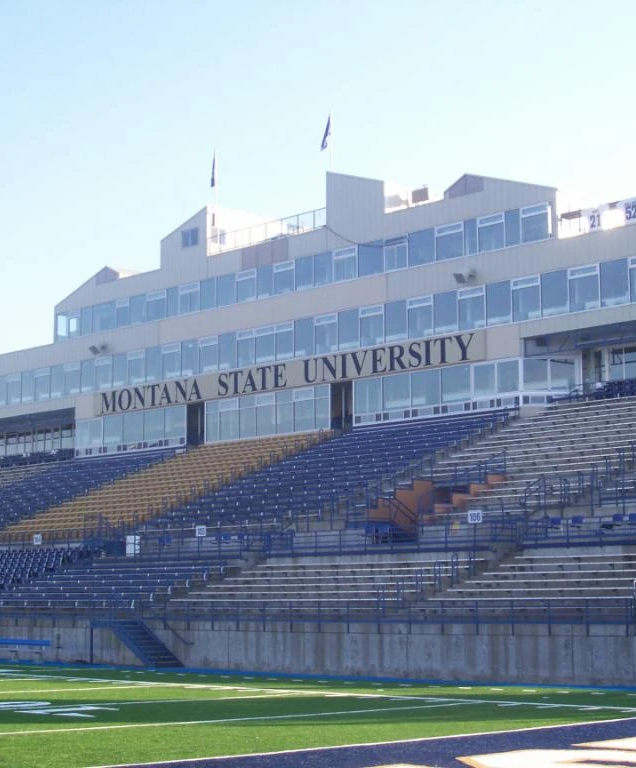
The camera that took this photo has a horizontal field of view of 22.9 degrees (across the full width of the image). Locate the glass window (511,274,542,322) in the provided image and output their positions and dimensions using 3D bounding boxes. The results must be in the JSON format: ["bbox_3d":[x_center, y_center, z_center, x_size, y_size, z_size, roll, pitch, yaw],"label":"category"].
[{"bbox_3d":[9.376,-3.810,70.485,0.150,2.020,1.640,7,-11,-44],"label":"glass window"}]

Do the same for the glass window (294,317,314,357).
[{"bbox_3d":[-0.672,-2.376,81.063,0.120,1.967,1.506,8,-11,-44],"label":"glass window"}]

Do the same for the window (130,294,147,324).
[{"bbox_3d":[-10.445,-4.261,90.970,0.150,1.720,1.599,7,-10,-44],"label":"window"}]

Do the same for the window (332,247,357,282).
[{"bbox_3d":[1.334,-6.033,79.188,0.100,1.700,1.696,8,-11,-44],"label":"window"}]

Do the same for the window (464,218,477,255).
[{"bbox_3d":[7.116,-6.790,73.036,0.100,1.692,0.819,8,-11,-44],"label":"window"}]

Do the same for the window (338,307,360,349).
[{"bbox_3d":[1.571,-2.712,78.816,0.120,1.989,1.487,8,-11,-44],"label":"window"}]

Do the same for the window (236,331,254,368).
[{"bbox_3d":[-3.845,-1.860,83.677,0.100,1.987,1.515,8,-11,-44],"label":"window"}]

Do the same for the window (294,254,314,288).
[{"bbox_3d":[-0.703,-5.740,81.230,0.100,1.700,1.488,8,-11,-44],"label":"window"}]

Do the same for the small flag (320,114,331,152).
[{"bbox_3d":[0.391,-13.070,81.800,0.550,1.850,0.350,0,-8,0],"label":"small flag"}]

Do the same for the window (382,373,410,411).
[{"bbox_3d":[3.788,0.407,75.765,0.100,1.670,1.833,8,-11,-44],"label":"window"}]

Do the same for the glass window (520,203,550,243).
[{"bbox_3d":[9.857,-7.237,70.961,0.120,1.670,1.709,8,-11,-44],"label":"glass window"}]

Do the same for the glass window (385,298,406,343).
[{"bbox_3d":[3.763,-3.010,75.980,0.100,1.908,1.497,8,-11,-44],"label":"glass window"}]

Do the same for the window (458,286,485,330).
[{"bbox_3d":[6.565,-3.214,66.767,0.100,1.786,1.480,8,-11,-44],"label":"window"}]

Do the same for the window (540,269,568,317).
[{"bbox_3d":[10.494,-3.970,69.333,0.150,2.000,1.500,7,-11,-44],"label":"window"}]

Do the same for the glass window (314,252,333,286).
[{"bbox_3d":[0.285,-5.851,80.576,0.120,1.636,1.458,8,-11,-44],"label":"glass window"}]

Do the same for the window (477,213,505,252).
[{"bbox_3d":[7.996,-6.938,72.341,0.150,1.700,1.660,7,-11,-44],"label":"window"}]

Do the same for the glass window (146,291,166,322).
[{"bbox_3d":[-9.231,-4.439,89.732,0.150,1.720,1.894,7,-10,-44],"label":"glass window"}]

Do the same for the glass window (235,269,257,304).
[{"bbox_3d":[-3.866,-5.224,84.172,0.100,1.667,1.727,8,-11,-44],"label":"glass window"}]

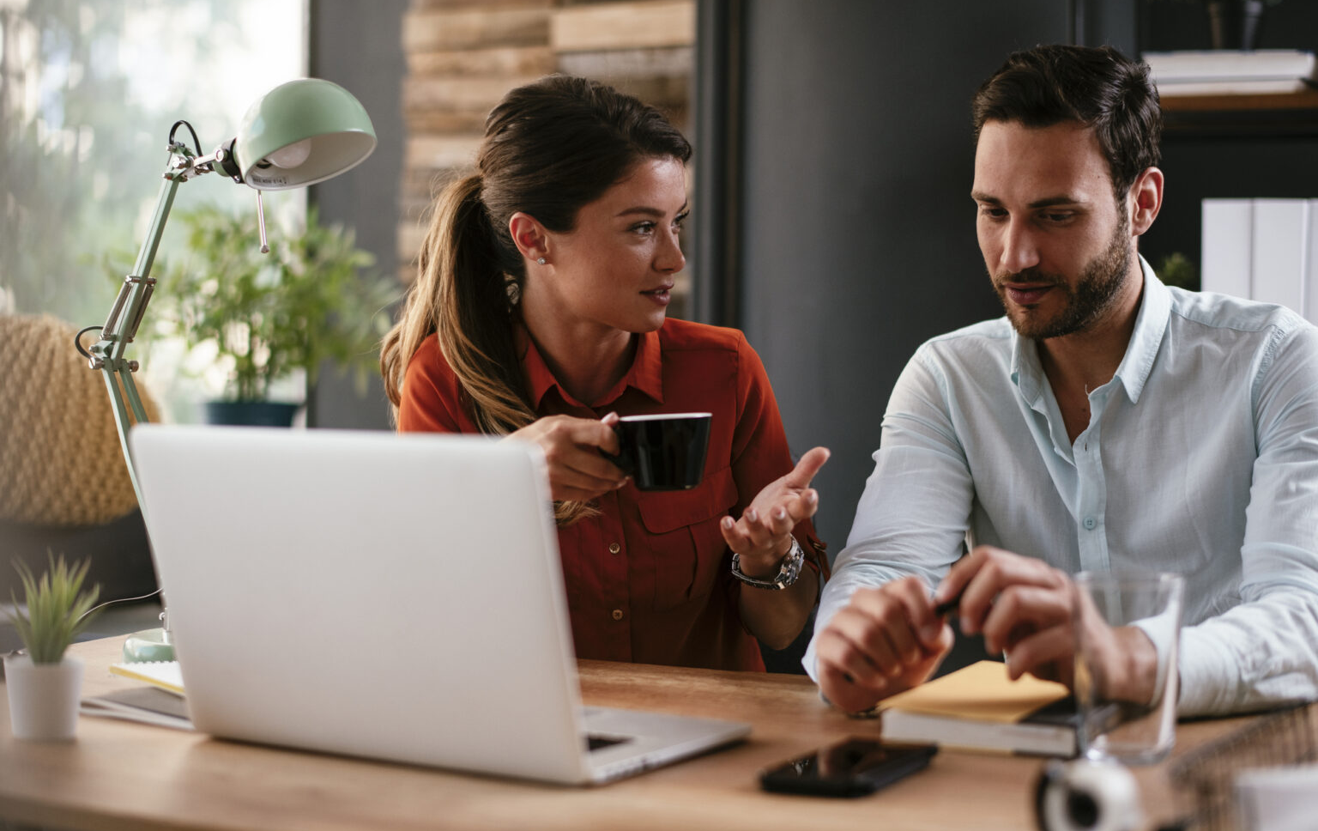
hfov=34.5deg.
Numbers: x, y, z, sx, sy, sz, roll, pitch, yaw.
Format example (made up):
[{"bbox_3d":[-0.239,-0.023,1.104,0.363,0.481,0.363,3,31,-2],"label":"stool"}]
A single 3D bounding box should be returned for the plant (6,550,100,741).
[{"bbox_3d":[-0.472,0.175,1.657,0.080,0.144,0.080,1,1,0],"label":"plant"}]

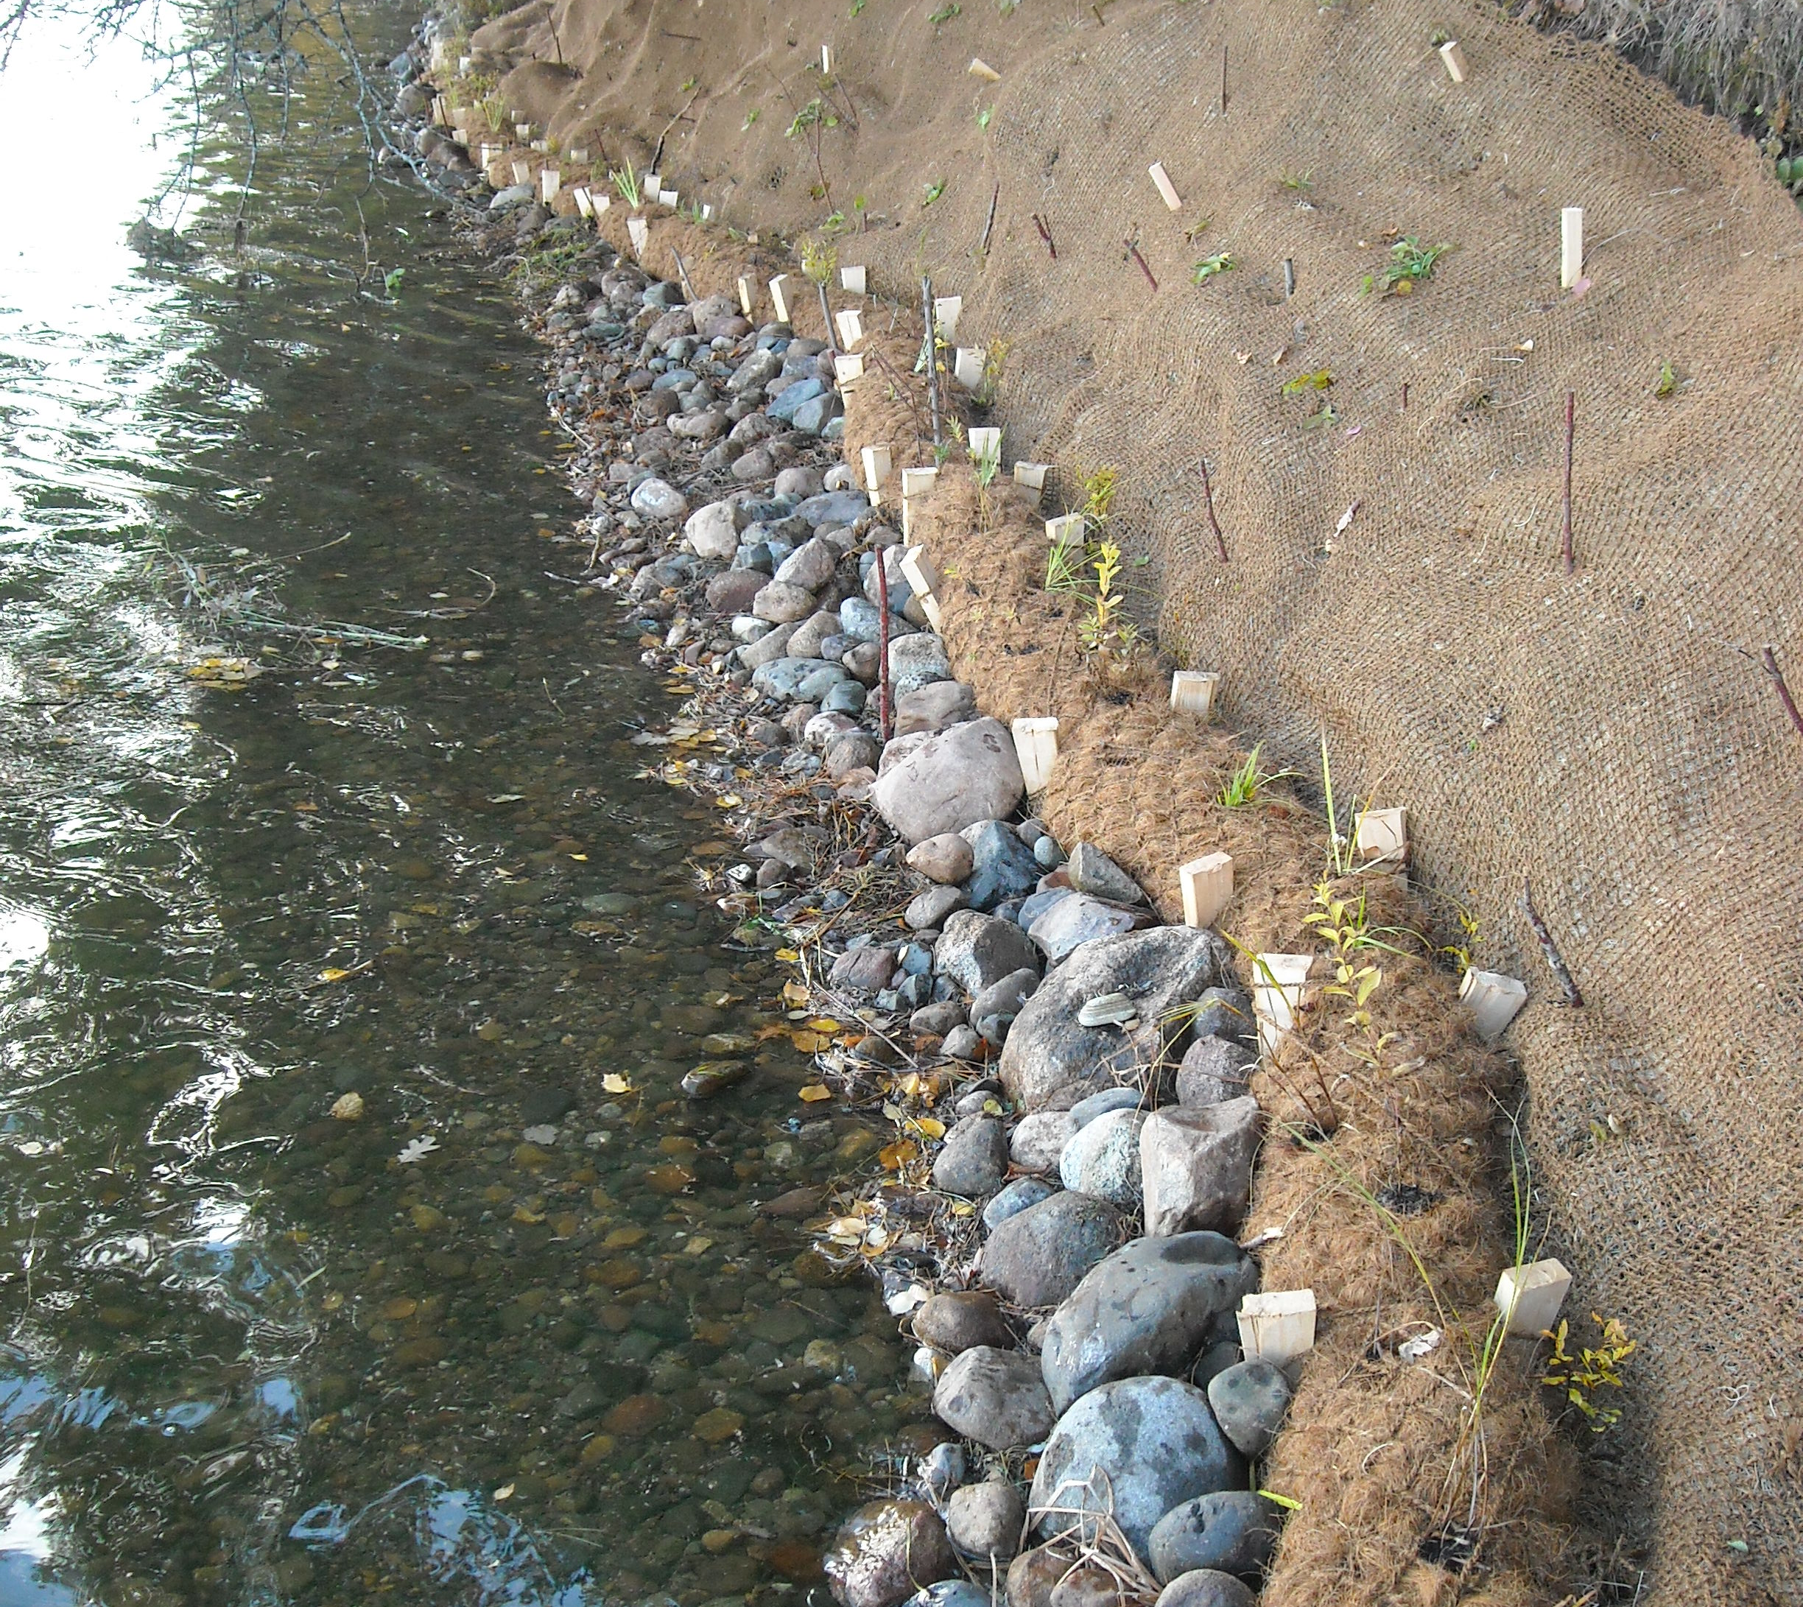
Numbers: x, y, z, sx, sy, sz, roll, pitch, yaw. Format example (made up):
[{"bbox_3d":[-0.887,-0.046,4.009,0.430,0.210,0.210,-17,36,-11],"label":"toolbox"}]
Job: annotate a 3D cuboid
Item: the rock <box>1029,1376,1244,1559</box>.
[{"bbox_3d":[0.267,0.769,2.776,0.250,0.190,0.245,0,21,0],"label":"rock"}]

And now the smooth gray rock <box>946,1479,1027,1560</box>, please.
[{"bbox_3d":[0.105,0.891,3.019,0.101,0.098,0.095,0,21,0],"label":"smooth gray rock"}]

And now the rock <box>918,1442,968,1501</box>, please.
[{"bbox_3d":[0.054,0.817,2.983,0.062,0.060,0.070,0,21,0],"label":"rock"}]

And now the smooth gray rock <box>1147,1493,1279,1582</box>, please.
[{"bbox_3d":[0.373,0.871,2.875,0.164,0.101,0.123,-4,21,-9],"label":"smooth gray rock"}]

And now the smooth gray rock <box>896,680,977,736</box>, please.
[{"bbox_3d":[0.082,-0.211,5.567,0.187,0.141,0.141,-4,21,-9],"label":"smooth gray rock"}]

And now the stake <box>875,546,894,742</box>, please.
[{"bbox_3d":[-0.041,-0.348,5.457,0.024,0.476,0.024,-2,21,1],"label":"stake"}]

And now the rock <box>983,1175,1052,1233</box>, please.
[{"bbox_3d":[0.179,0.609,3.674,0.123,0.085,0.086,-14,25,-32],"label":"rock"}]

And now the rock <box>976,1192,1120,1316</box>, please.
[{"bbox_3d":[0.210,0.614,3.288,0.205,0.150,0.190,0,21,0],"label":"rock"}]

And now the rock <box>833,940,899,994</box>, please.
[{"bbox_3d":[-0.064,0.302,4.483,0.130,0.085,0.105,-11,23,-28],"label":"rock"}]

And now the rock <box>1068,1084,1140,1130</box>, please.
[{"bbox_3d":[0.322,0.482,3.808,0.125,0.073,0.083,-7,22,-19],"label":"rock"}]

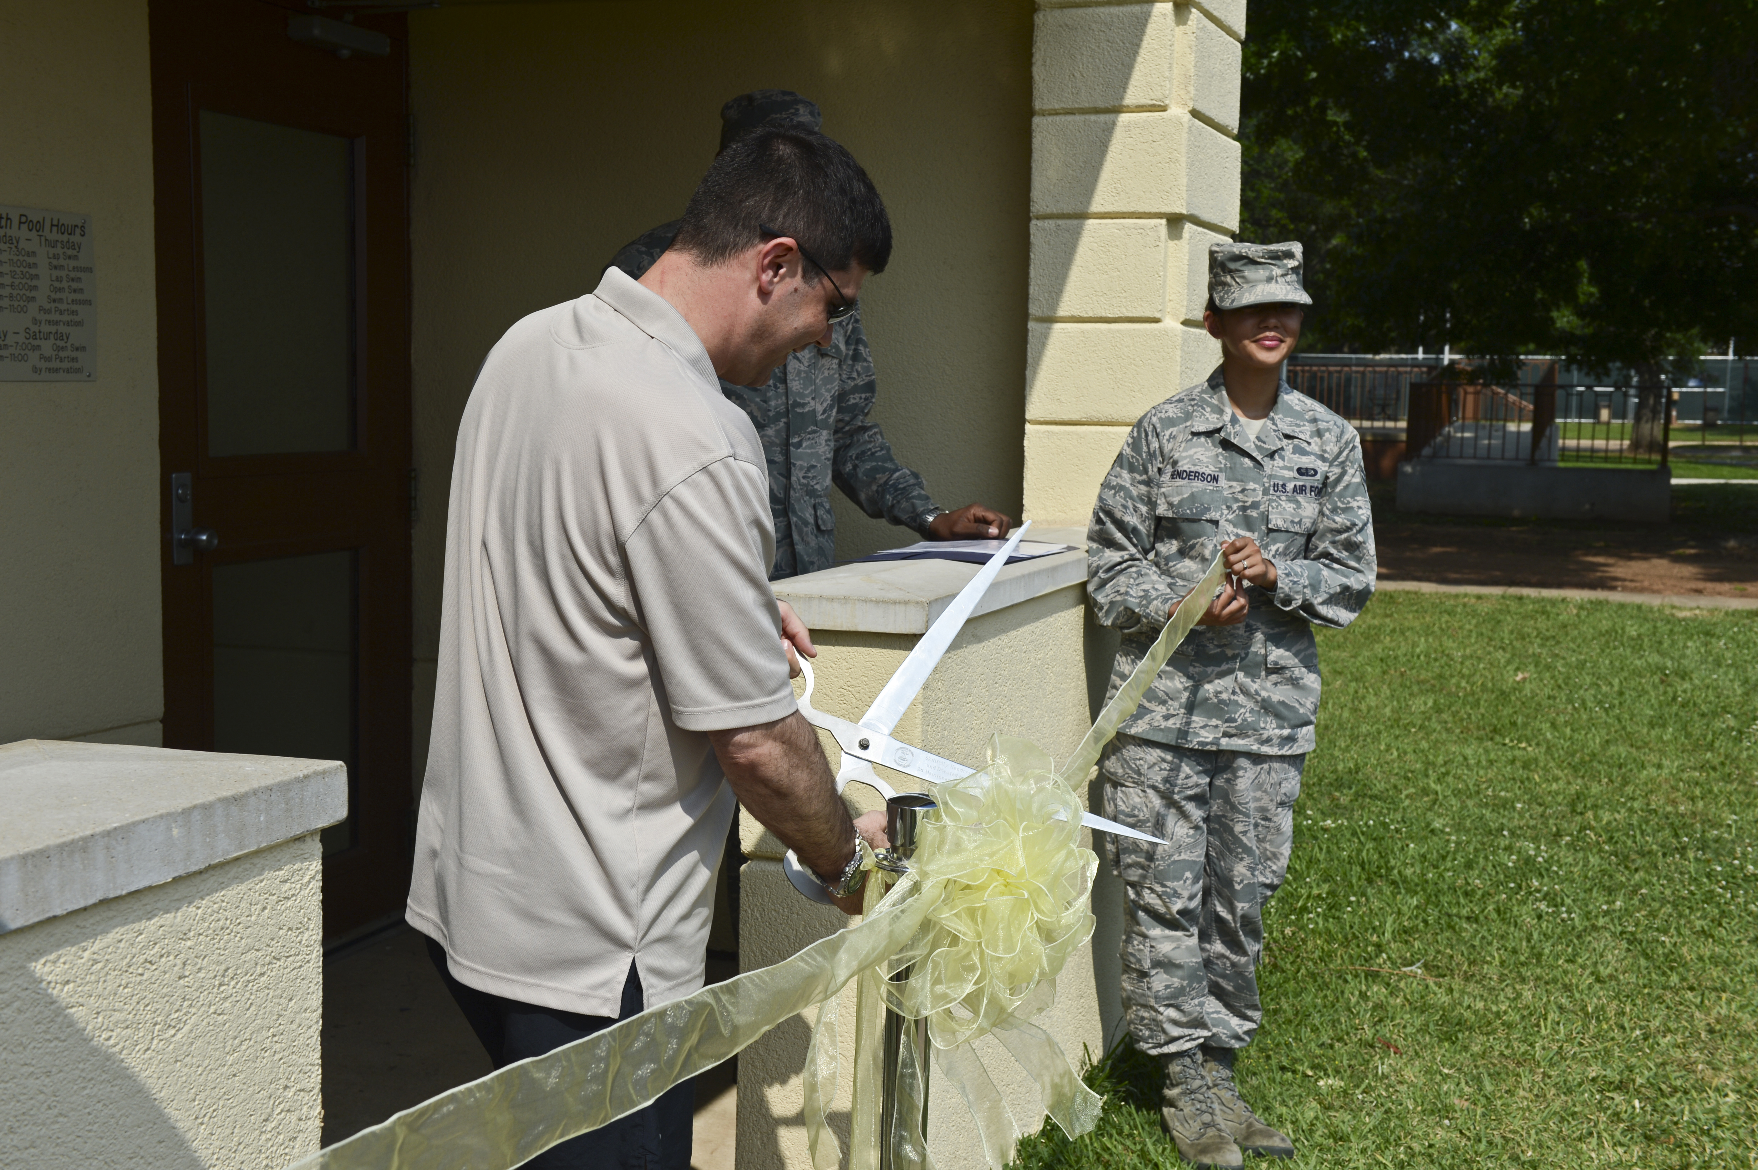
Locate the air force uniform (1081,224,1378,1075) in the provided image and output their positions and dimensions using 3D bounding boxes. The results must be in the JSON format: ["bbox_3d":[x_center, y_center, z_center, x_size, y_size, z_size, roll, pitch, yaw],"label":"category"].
[{"bbox_3d":[0.642,0.140,3.920,0.500,1.513,0.360,0,6,-7],"label":"air force uniform"}]

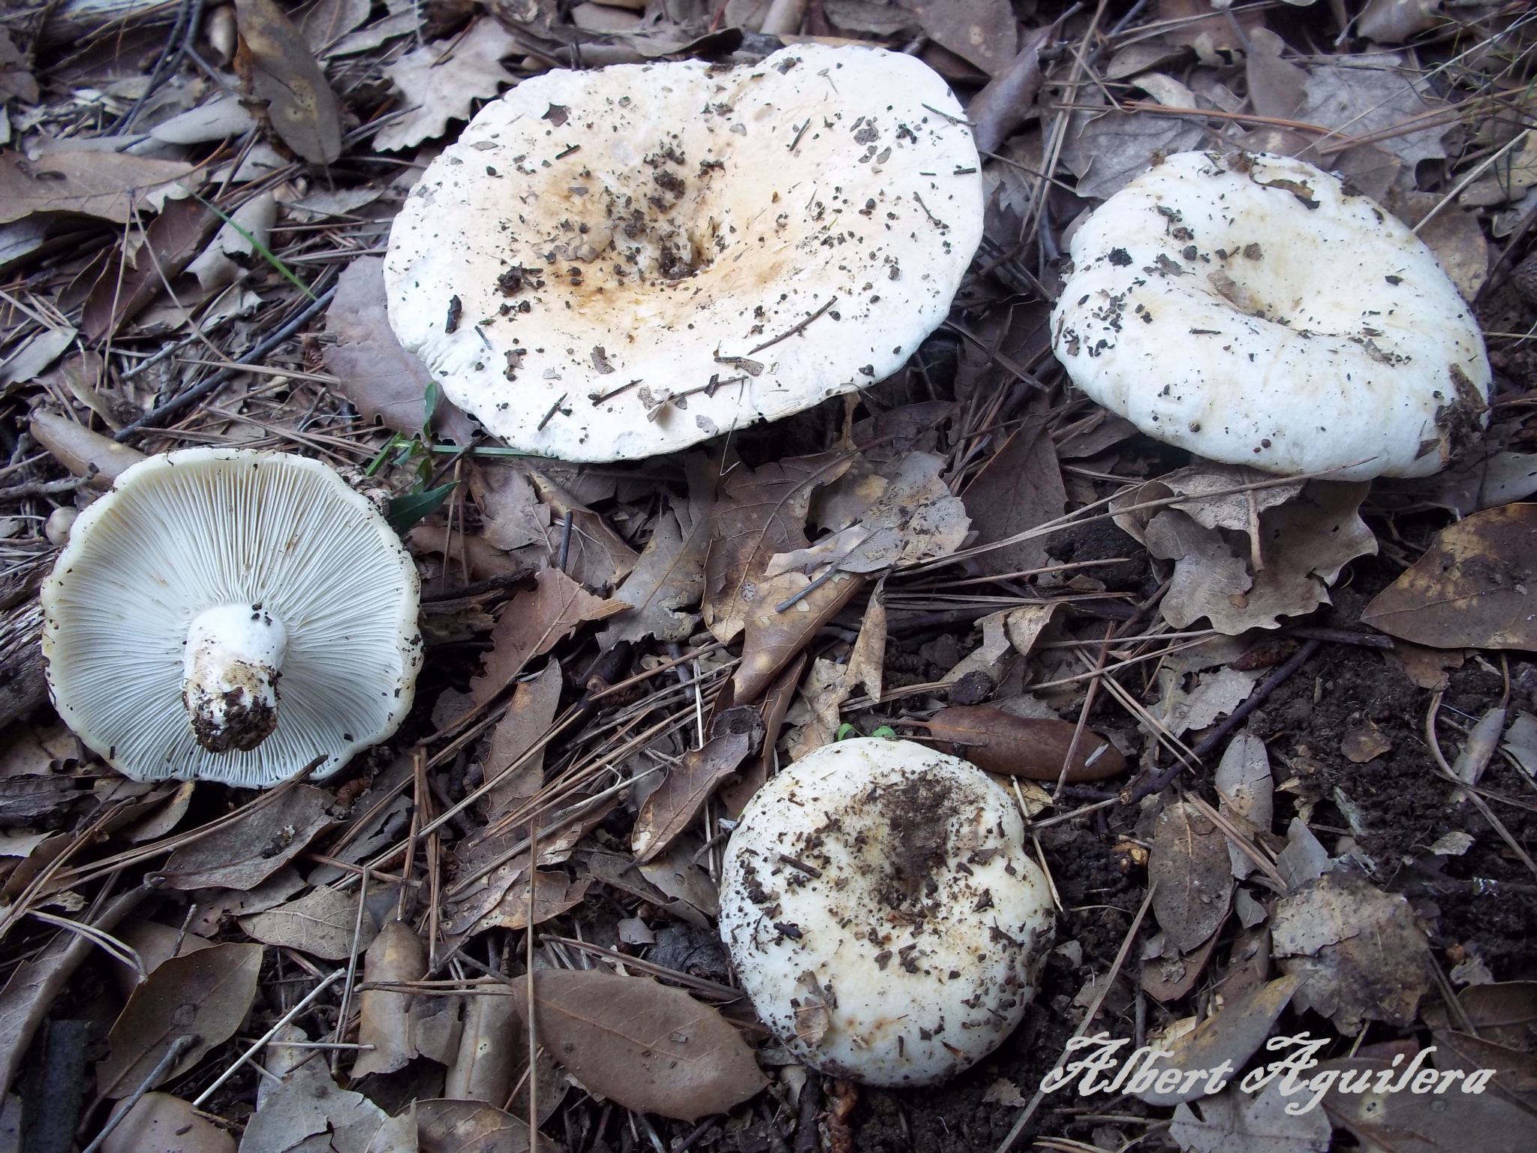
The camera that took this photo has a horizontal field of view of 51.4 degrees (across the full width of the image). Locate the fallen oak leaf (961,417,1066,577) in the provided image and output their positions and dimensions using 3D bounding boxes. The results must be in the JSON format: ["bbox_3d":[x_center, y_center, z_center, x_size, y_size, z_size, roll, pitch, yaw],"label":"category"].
[{"bbox_3d":[0.073,-0.024,0.469,0.030,0.015,0.065,11,54,8],"label":"fallen oak leaf"}]

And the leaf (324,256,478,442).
[{"bbox_3d":[-0.118,-0.074,0.522,0.046,0.010,0.094,-27,59,-18],"label":"leaf"}]

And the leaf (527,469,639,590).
[{"bbox_3d":[-0.057,-0.014,0.455,0.018,0.018,0.051,-31,59,-21],"label":"leaf"}]

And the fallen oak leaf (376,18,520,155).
[{"bbox_3d":[-0.119,-0.185,0.597,0.054,0.012,0.082,28,60,18],"label":"fallen oak leaf"}]

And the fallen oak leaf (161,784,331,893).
[{"bbox_3d":[-0.135,0.070,0.418,0.049,0.012,0.026,-27,59,-18],"label":"fallen oak leaf"}]

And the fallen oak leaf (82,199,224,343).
[{"bbox_3d":[-0.210,-0.105,0.542,0.033,0.014,0.073,20,57,13],"label":"fallen oak leaf"}]

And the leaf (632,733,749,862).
[{"bbox_3d":[-0.020,0.054,0.405,0.013,0.015,0.046,31,59,21],"label":"leaf"}]

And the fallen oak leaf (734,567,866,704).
[{"bbox_3d":[0.006,0.010,0.433,0.025,0.018,0.063,32,59,22],"label":"fallen oak leaf"}]

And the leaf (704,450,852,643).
[{"bbox_3d":[-0.002,-0.011,0.457,0.036,0.015,0.076,13,54,10],"label":"leaf"}]

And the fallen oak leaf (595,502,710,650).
[{"bbox_3d":[-0.029,-0.003,0.473,0.028,0.012,0.060,15,56,11],"label":"fallen oak leaf"}]

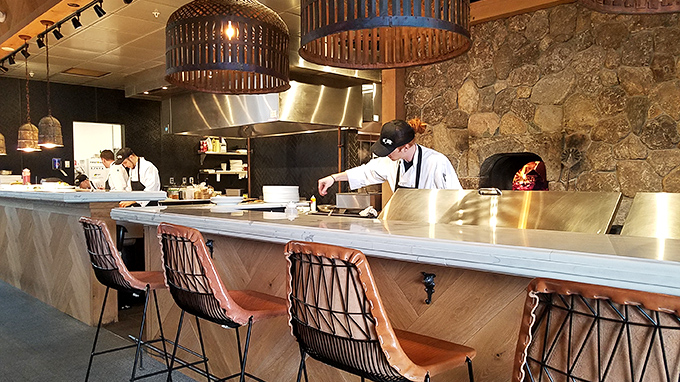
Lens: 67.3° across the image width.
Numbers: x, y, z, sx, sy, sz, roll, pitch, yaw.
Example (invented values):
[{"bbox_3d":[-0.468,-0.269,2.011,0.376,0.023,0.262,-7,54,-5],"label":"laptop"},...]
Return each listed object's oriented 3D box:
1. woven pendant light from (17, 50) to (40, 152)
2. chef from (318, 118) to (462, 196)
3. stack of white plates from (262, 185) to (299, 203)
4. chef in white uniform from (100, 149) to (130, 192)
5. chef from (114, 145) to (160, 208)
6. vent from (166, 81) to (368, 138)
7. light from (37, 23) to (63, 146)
[{"bbox_3d":[-3.724,-1.129,6.092,0.285,1.313,0.285,1,3,44],"label":"woven pendant light"},{"bbox_3d":[0.367,0.313,3.293,0.850,1.510,0.550,1,3,44],"label":"chef"},{"bbox_3d":[-0.482,0.026,4.150,0.288,0.128,0.288,1,2,44],"label":"stack of white plates"},{"bbox_3d":[-2.778,0.243,6.314,0.500,1.511,0.500,0,2,25],"label":"chef in white uniform"},{"bbox_3d":[-2.133,0.274,5.514,0.500,1.489,0.550,-2,3,-40],"label":"chef"},{"bbox_3d":[-1.518,-1.531,9.999,3.390,0.713,1.980,1,3,44],"label":"vent"},{"bbox_3d":[-3.152,-1.143,5.537,0.280,1.340,0.280,1,3,44],"label":"light"}]

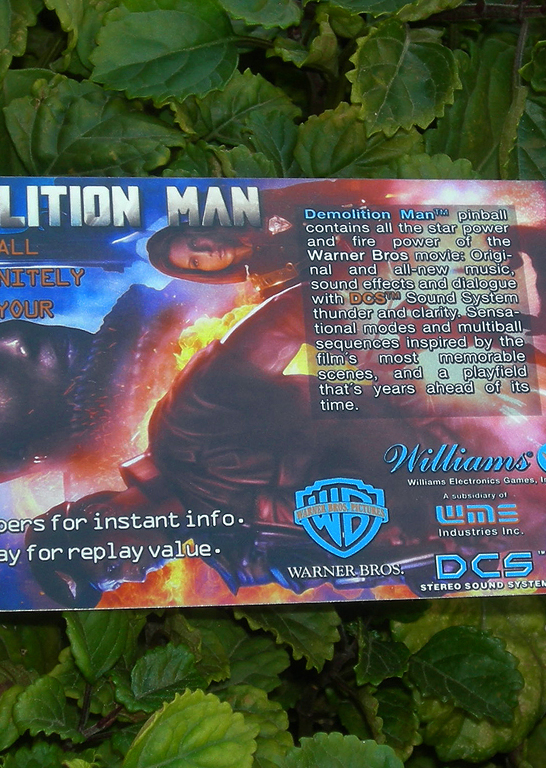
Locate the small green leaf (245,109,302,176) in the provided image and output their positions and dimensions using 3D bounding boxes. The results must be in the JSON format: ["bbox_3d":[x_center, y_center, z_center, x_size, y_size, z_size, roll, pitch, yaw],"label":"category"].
[{"bbox_3d":[0.000,-0.049,0.530,0.012,0.006,0.018,-6,69,4],"label":"small green leaf"}]

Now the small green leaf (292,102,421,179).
[{"bbox_3d":[0.017,-0.047,0.498,0.025,0.007,0.020,-30,65,-16],"label":"small green leaf"}]

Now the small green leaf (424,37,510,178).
[{"bbox_3d":[0.042,-0.058,0.545,0.020,0.008,0.034,9,74,-7],"label":"small green leaf"}]

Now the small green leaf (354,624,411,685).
[{"bbox_3d":[0.021,0.051,0.470,0.011,0.005,0.013,-9,65,2],"label":"small green leaf"}]

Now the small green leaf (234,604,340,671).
[{"bbox_3d":[0.002,0.045,0.462,0.018,0.006,0.019,-25,71,-16],"label":"small green leaf"}]

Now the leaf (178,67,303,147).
[{"bbox_3d":[-0.007,-0.051,0.478,0.022,0.007,0.018,-29,75,-9],"label":"leaf"}]

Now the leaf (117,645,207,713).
[{"bbox_3d":[-0.020,0.053,0.453,0.017,0.006,0.013,-28,61,-10],"label":"leaf"}]

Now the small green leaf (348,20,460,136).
[{"bbox_3d":[0.024,-0.057,0.474,0.021,0.006,0.024,20,77,8],"label":"small green leaf"}]

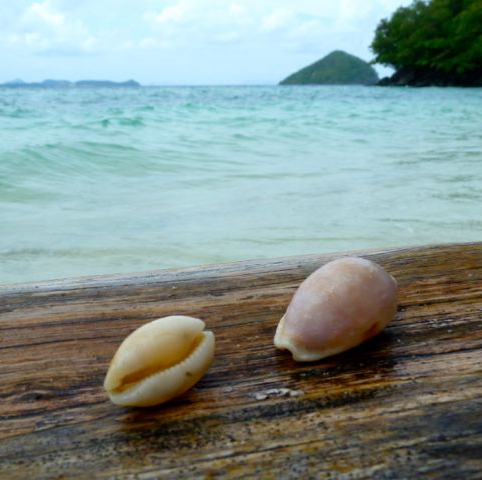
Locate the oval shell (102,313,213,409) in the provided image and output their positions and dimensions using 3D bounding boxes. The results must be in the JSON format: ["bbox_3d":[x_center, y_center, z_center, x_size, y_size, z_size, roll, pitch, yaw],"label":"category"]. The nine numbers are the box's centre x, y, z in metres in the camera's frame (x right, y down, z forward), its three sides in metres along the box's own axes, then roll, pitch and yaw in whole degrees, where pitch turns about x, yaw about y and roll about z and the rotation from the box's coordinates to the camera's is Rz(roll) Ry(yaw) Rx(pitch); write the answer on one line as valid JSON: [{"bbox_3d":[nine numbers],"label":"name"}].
[{"bbox_3d":[-0.021,0.032,0.124,0.032,0.021,0.018,-27,-5,-31],"label":"oval shell"}]

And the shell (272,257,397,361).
[{"bbox_3d":[0.029,0.020,0.136,0.042,0.024,0.026,-28,28,-34],"label":"shell"}]

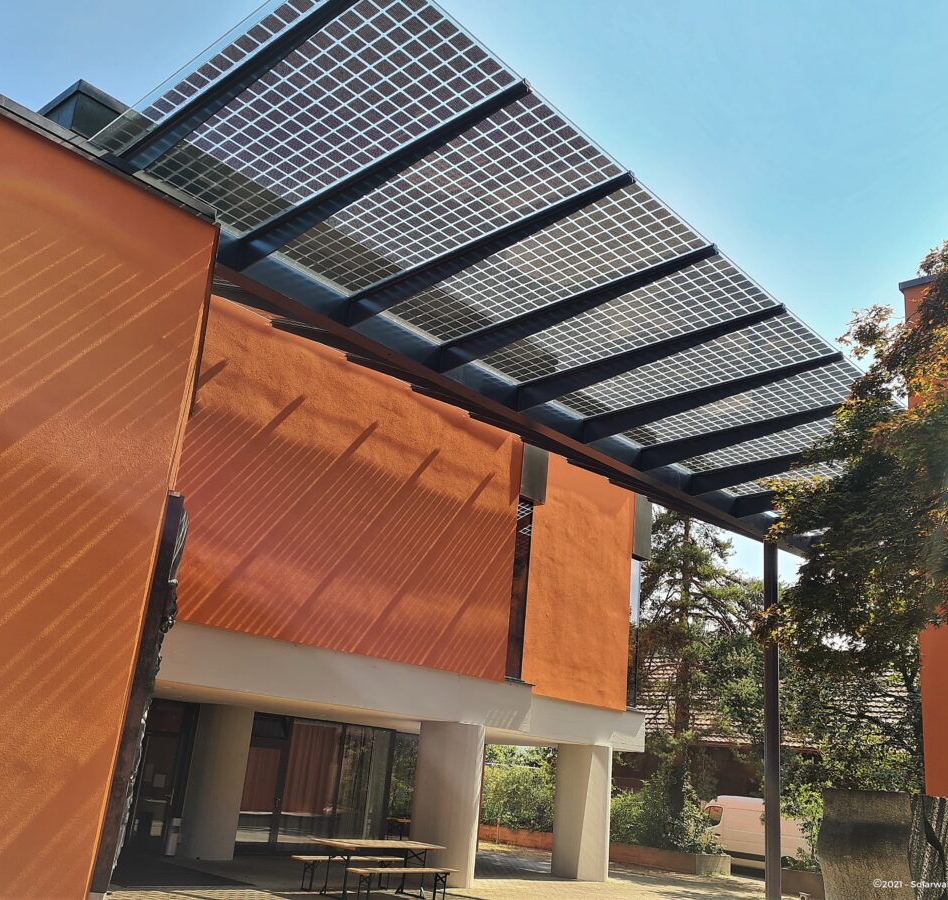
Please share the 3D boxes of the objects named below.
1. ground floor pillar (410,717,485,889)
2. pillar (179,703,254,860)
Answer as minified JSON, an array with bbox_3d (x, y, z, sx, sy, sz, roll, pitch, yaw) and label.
[{"bbox_3d":[-0.483,6.861,17.504,1.100,2.850,0.850,-13,-26,43],"label":"ground floor pillar"},{"bbox_3d":[-5.080,6.585,17.969,1.000,2.830,0.780,-13,-26,43],"label":"pillar"}]

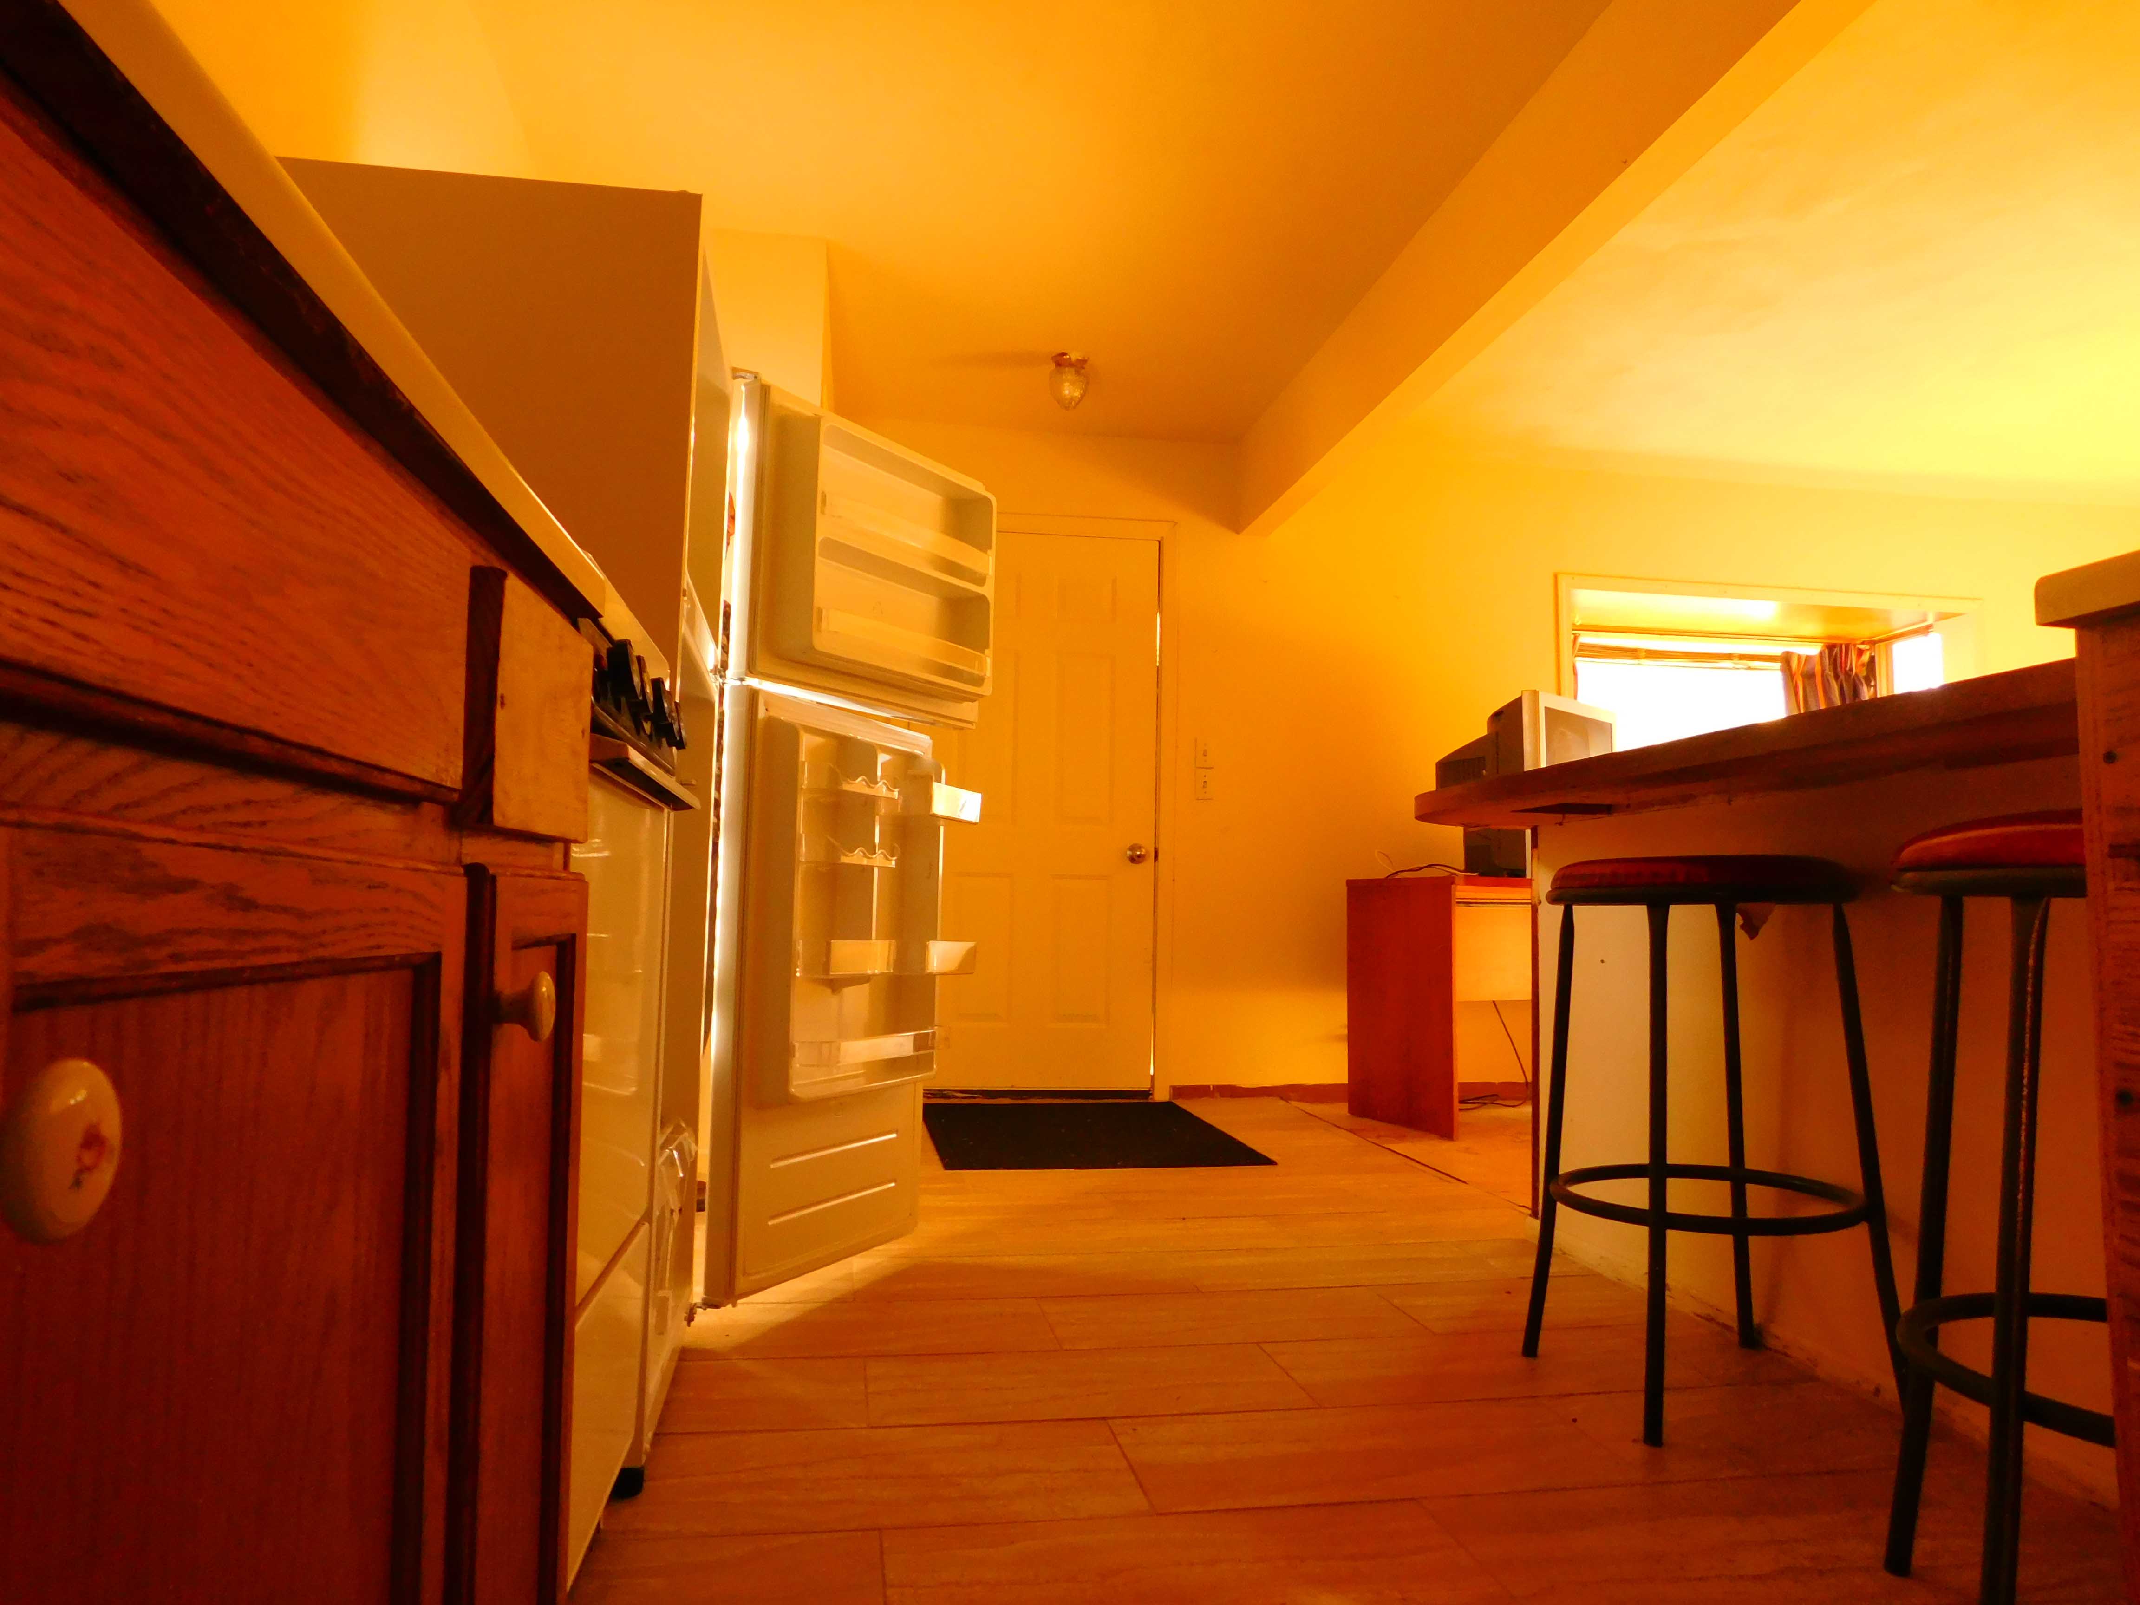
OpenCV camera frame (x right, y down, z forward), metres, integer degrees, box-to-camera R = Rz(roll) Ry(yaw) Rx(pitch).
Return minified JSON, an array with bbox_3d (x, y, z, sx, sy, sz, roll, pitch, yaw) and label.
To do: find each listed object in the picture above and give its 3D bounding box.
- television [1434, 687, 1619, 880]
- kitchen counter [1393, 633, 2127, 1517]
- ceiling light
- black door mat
[{"bbox_3d":[1.546,-0.021,5.019,0.490,0.610,0.700,-3,-6,41],"label":"television"},{"bbox_3d":[1.097,0.392,2.162,0.640,0.907,2.059,1,-5,-9],"label":"kitchen counter"},{"bbox_3d":[0.001,-1.352,4.603,0.120,0.166,0.120,1,-5,-9],"label":"ceiling light"},{"bbox_3d":[0.018,1.004,4.370,0.905,0.010,1.270,1,-5,-9],"label":"black door mat"}]

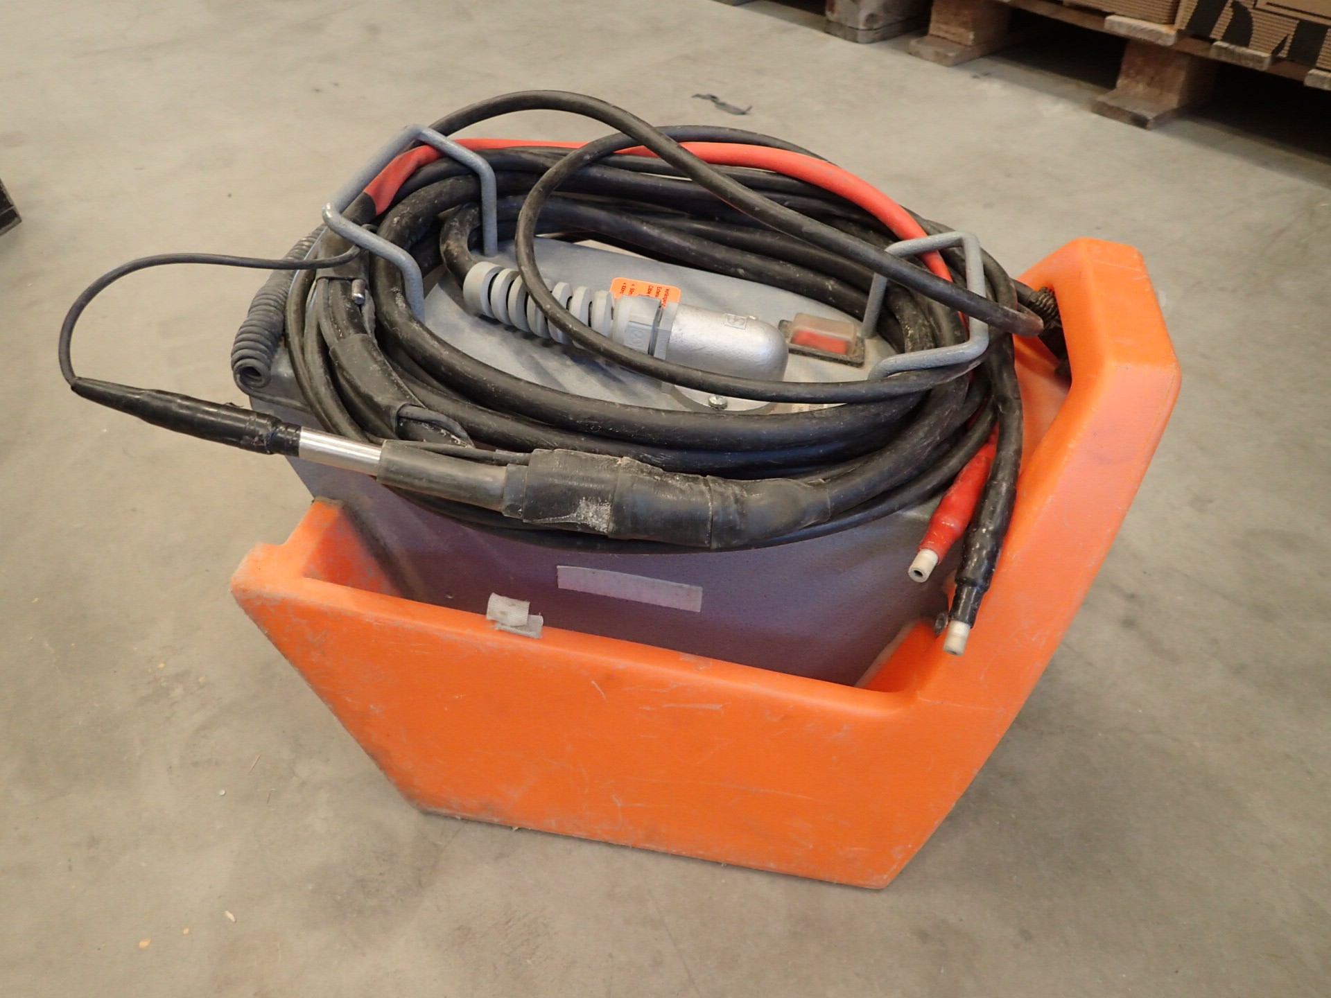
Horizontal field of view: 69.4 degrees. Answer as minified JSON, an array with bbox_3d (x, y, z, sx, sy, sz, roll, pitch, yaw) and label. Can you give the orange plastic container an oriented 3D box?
[{"bbox_3d":[0.020,0.001,0.614,0.441,0.350,0.316,8,42,7],"label":"orange plastic container"}]

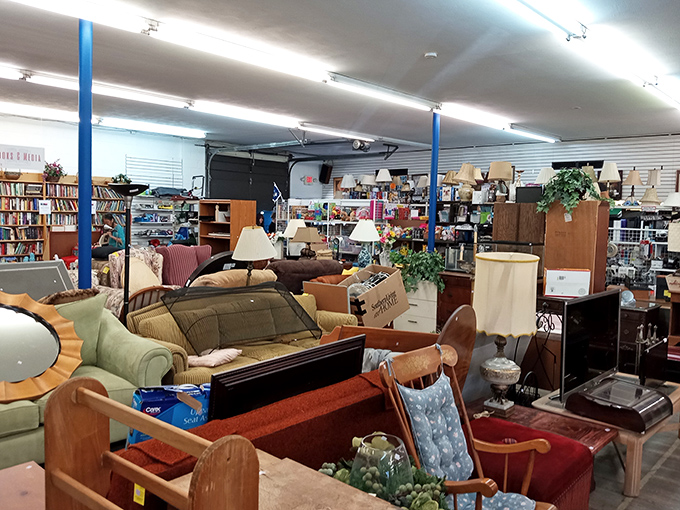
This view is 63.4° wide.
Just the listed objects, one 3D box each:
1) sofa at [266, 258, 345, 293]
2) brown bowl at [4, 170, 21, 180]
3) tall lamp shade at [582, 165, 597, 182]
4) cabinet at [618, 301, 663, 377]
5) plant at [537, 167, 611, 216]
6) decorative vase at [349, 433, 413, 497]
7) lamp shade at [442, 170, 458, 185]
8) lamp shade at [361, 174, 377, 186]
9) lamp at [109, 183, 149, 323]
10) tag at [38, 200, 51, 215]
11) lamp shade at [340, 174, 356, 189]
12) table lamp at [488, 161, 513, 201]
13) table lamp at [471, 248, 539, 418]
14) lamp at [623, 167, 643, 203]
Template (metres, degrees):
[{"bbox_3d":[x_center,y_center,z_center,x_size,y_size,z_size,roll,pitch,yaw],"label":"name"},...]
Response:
[{"bbox_3d":[-0.325,0.613,7.317,1.300,1.002,0.920,-1,5,-36],"label":"sofa"},{"bbox_3d":[-6.411,-1.544,10.777,0.265,0.155,0.285,6,6,44],"label":"brown bowl"},{"bbox_3d":[4.705,-1.534,10.350,0.310,0.337,0.310,3,4,24],"label":"tall lamp shade"},{"bbox_3d":[2.948,0.893,5.617,0.420,0.760,0.490,5,5,42],"label":"cabinet"},{"bbox_3d":[2.675,-0.733,6.300,0.820,0.550,0.600,3,4,23],"label":"plant"},{"bbox_3d":[0.121,0.627,1.600,0.180,0.190,0.180,2,4,5],"label":"decorative vase"},{"bbox_3d":[2.679,-1.867,13.300,0.400,0.350,0.400,3,4,11],"label":"lamp shade"},{"bbox_3d":[0.725,-1.863,13.750,0.390,0.274,0.390,2,4,3],"label":"lamp shade"},{"bbox_3d":[-1.753,0.336,4.563,0.330,1.830,0.330,0,4,-21],"label":"lamp"},{"bbox_3d":[-5.894,-0.948,11.000,0.020,0.280,0.216,6,6,44],"label":"tag"},{"bbox_3d":[0.226,-1.884,14.100,0.400,0.357,0.400,2,4,1],"label":"lamp shade"},{"bbox_3d":[3.531,-1.602,12.100,0.500,0.880,0.500,3,4,16],"label":"table lamp"},{"bbox_3d":[1.037,0.503,3.466,0.390,0.970,0.390,3,4,17],"label":"table lamp"},{"bbox_3d":[5.238,-1.240,9.850,0.380,0.668,0.380,4,4,28],"label":"lamp"}]

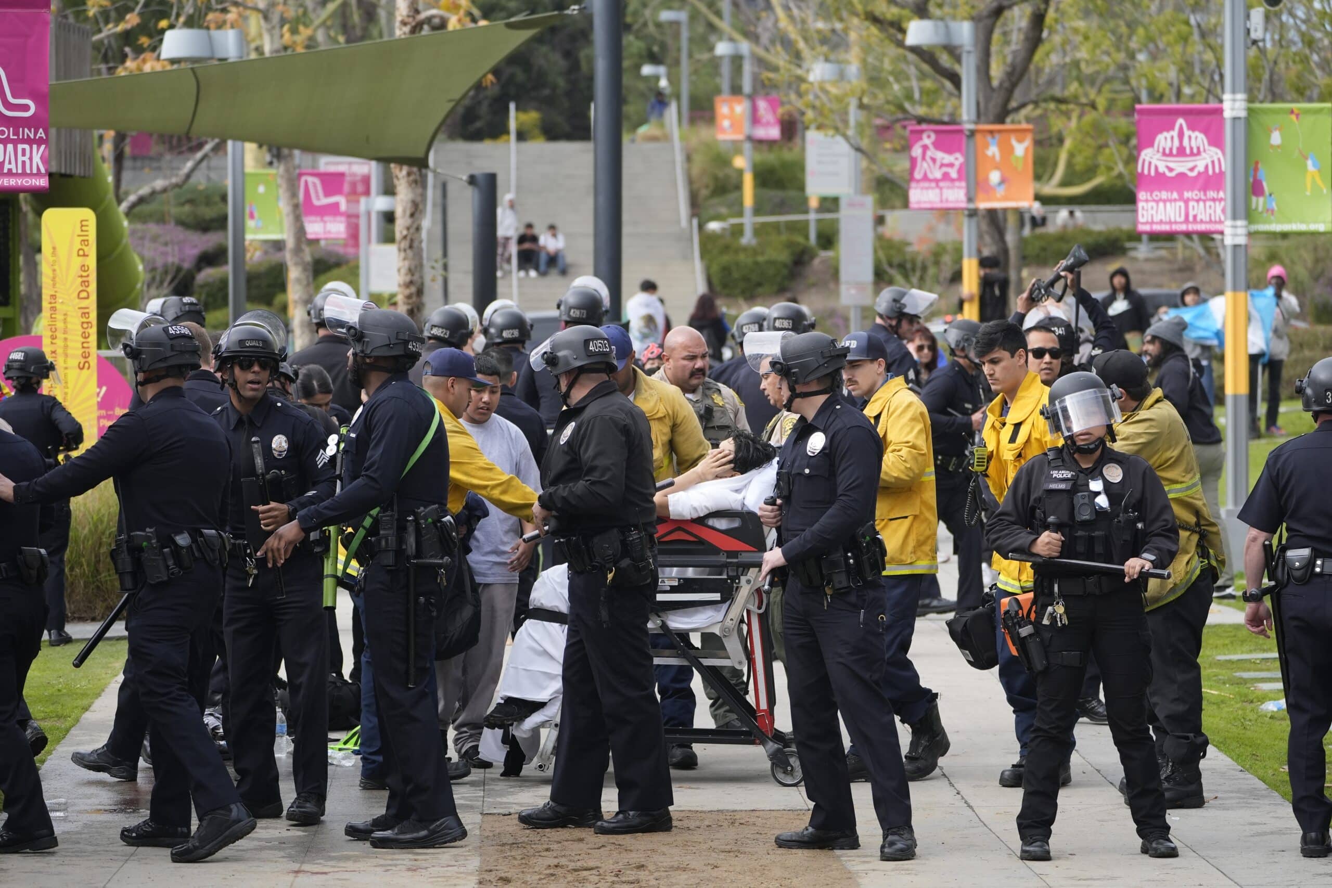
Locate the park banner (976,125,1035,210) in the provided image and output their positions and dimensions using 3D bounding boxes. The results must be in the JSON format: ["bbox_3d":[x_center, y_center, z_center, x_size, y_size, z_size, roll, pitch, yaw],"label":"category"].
[{"bbox_3d":[3.668,-3.002,58.400,0.620,0.910,0.030,0,1,-2],"label":"park banner"}]

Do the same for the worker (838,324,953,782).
[{"bbox_3d":[0.907,0.448,21.650,0.470,1.800,0.530,-1,1,-26],"label":"worker"}]

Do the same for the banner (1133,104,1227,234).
[{"bbox_3d":[3.687,-1.967,38.700,0.640,0.930,0.030,0,1,0],"label":"banner"}]

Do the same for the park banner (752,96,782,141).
[{"bbox_3d":[2.064,-6.699,111.000,0.620,0.910,0.030,0,1,-2],"label":"park banner"}]

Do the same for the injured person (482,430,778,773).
[{"bbox_3d":[-0.144,0.582,22.300,1.580,0.540,0.560,-41,0,0],"label":"injured person"}]

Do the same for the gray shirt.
[{"bbox_3d":[-0.674,0.216,21.800,0.460,0.700,0.300,0,1,21],"label":"gray shirt"}]

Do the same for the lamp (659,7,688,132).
[{"bbox_3d":[0.199,-9.072,138.000,0.760,4.000,0.320,0,1,0],"label":"lamp"}]

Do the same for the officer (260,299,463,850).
[{"bbox_3d":[-1.075,0.460,19.200,0.680,1.930,0.580,0,1,9],"label":"officer"}]

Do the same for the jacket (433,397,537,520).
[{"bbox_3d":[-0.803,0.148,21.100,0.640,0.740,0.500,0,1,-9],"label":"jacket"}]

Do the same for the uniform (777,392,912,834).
[{"bbox_3d":[0.631,0.601,19.100,0.380,1.570,0.500,-1,1,-30],"label":"uniform"}]

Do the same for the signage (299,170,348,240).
[{"bbox_3d":[-4.348,-3.033,68.500,0.600,0.880,0.040,0,1,0],"label":"signage"}]

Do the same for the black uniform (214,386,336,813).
[{"bbox_3d":[-1.458,0.590,20.100,0.500,1.560,0.360,0,1,23],"label":"black uniform"}]

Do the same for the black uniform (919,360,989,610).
[{"bbox_3d":[1.751,0.251,33.000,0.450,1.530,0.500,1,1,30],"label":"black uniform"}]

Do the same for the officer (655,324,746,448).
[{"bbox_3d":[0.157,0.379,23.600,0.620,1.800,0.450,0,1,-14],"label":"officer"}]

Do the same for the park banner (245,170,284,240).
[{"bbox_3d":[-5.188,-3.128,70.500,0.620,0.910,0.030,0,1,-2],"label":"park banner"}]

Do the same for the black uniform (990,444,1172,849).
[{"bbox_3d":[1.439,0.686,18.650,0.640,1.375,0.420,0,1,-2],"label":"black uniform"}]

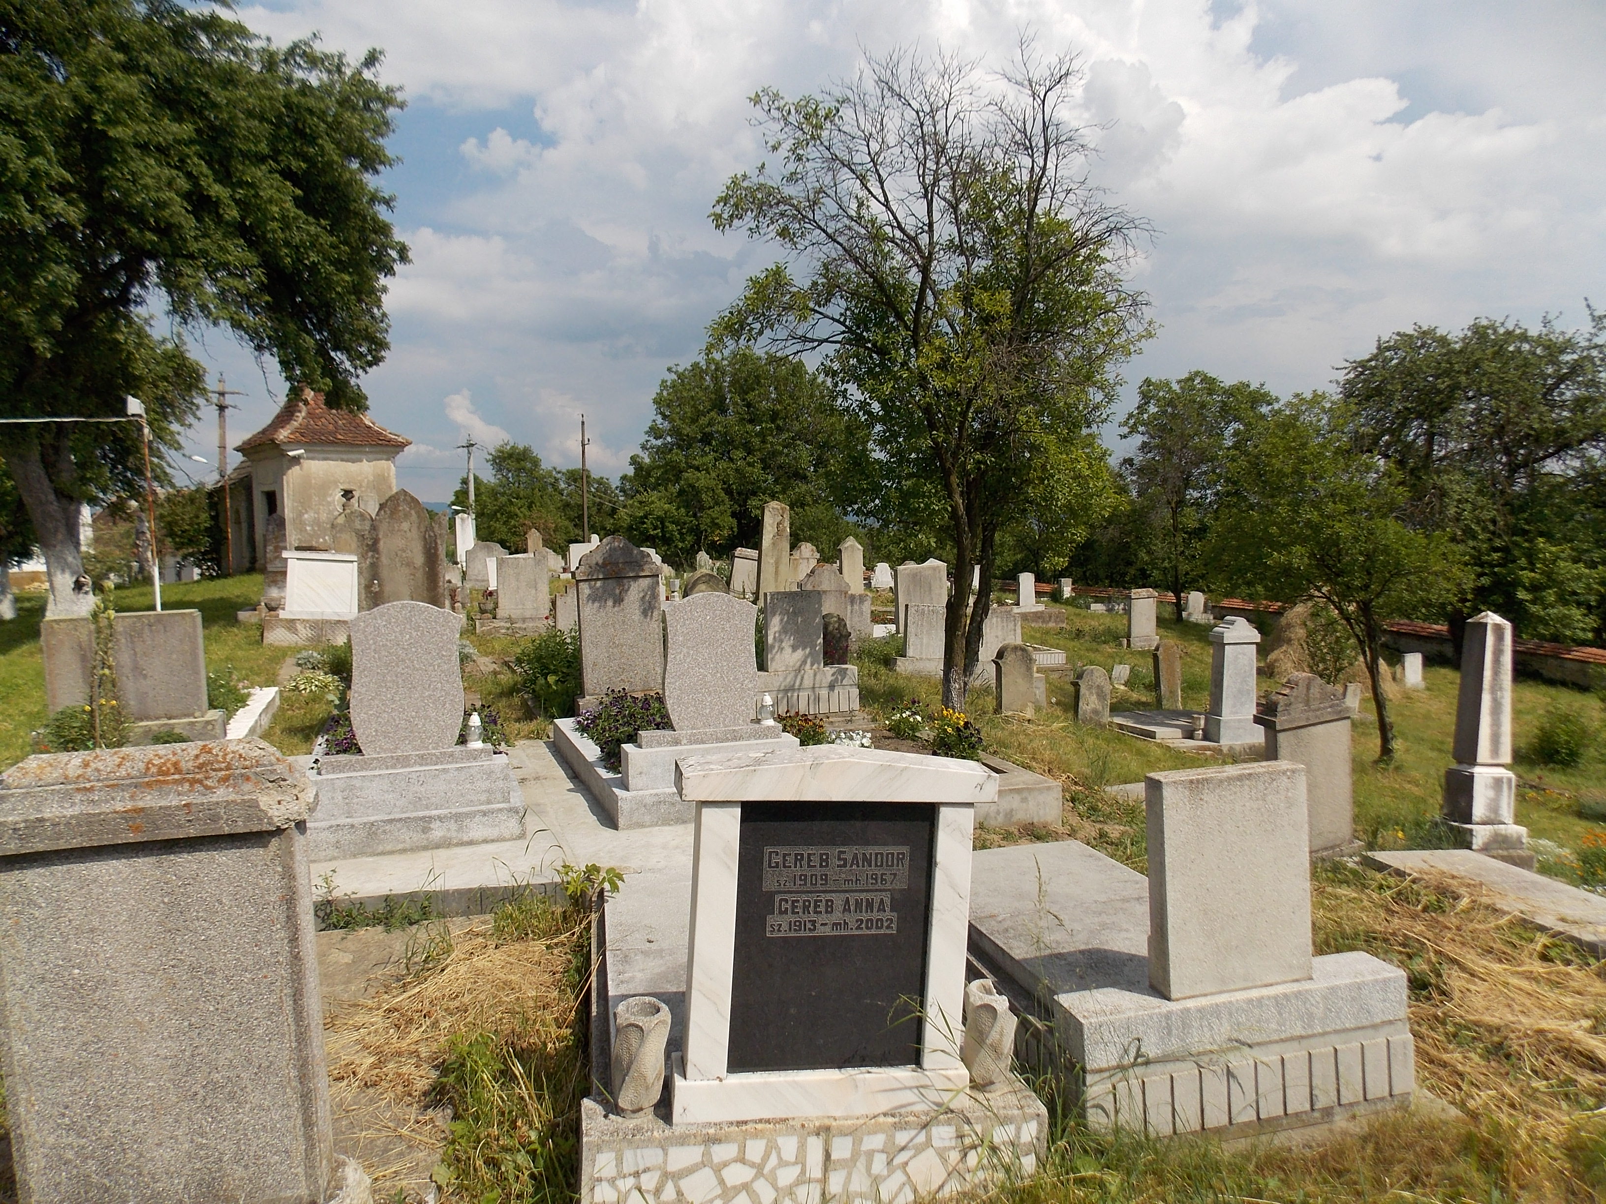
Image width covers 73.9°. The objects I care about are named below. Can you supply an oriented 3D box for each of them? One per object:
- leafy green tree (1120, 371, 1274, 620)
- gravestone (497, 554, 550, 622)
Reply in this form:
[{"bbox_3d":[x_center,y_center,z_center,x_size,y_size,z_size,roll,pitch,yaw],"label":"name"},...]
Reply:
[{"bbox_3d":[11.390,-3.080,31.000,4.300,7.200,4.200,-2,3,0],"label":"leafy green tree"},{"bbox_3d":[-3.356,-0.173,12.800,0.600,0.760,0.150,-3,3,-14],"label":"gravestone"}]

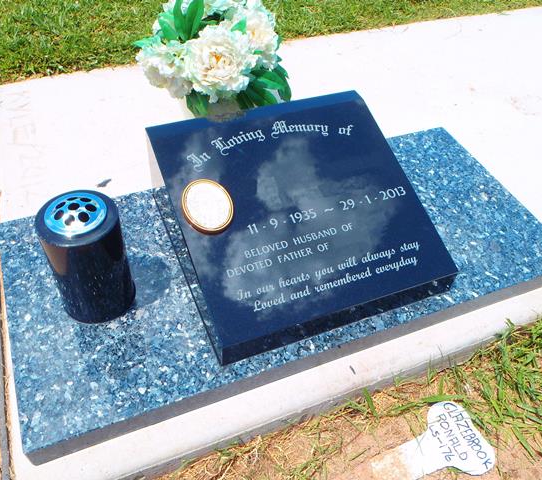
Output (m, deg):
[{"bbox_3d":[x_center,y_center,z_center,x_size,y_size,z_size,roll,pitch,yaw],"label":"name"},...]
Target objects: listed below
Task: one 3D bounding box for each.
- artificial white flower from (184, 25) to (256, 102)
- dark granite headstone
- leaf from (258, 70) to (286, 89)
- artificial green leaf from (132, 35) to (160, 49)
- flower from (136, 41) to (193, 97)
[{"bbox_3d":[-0.102,-0.351,1.030,0.140,0.145,0.090,0,12,-6],"label":"artificial white flower"},{"bbox_3d":[0.051,-0.059,0.972,0.451,0.158,0.432,-15,51,-18],"label":"dark granite headstone"},{"bbox_3d":[0.001,-0.343,1.107,0.068,0.018,0.038,14,65,-27],"label":"leaf"},{"bbox_3d":[-0.238,-0.379,0.988,0.058,0.014,0.030,-23,71,-28],"label":"artificial green leaf"},{"bbox_3d":[-0.203,-0.331,1.015,0.105,0.110,0.075,25,22,16],"label":"flower"}]

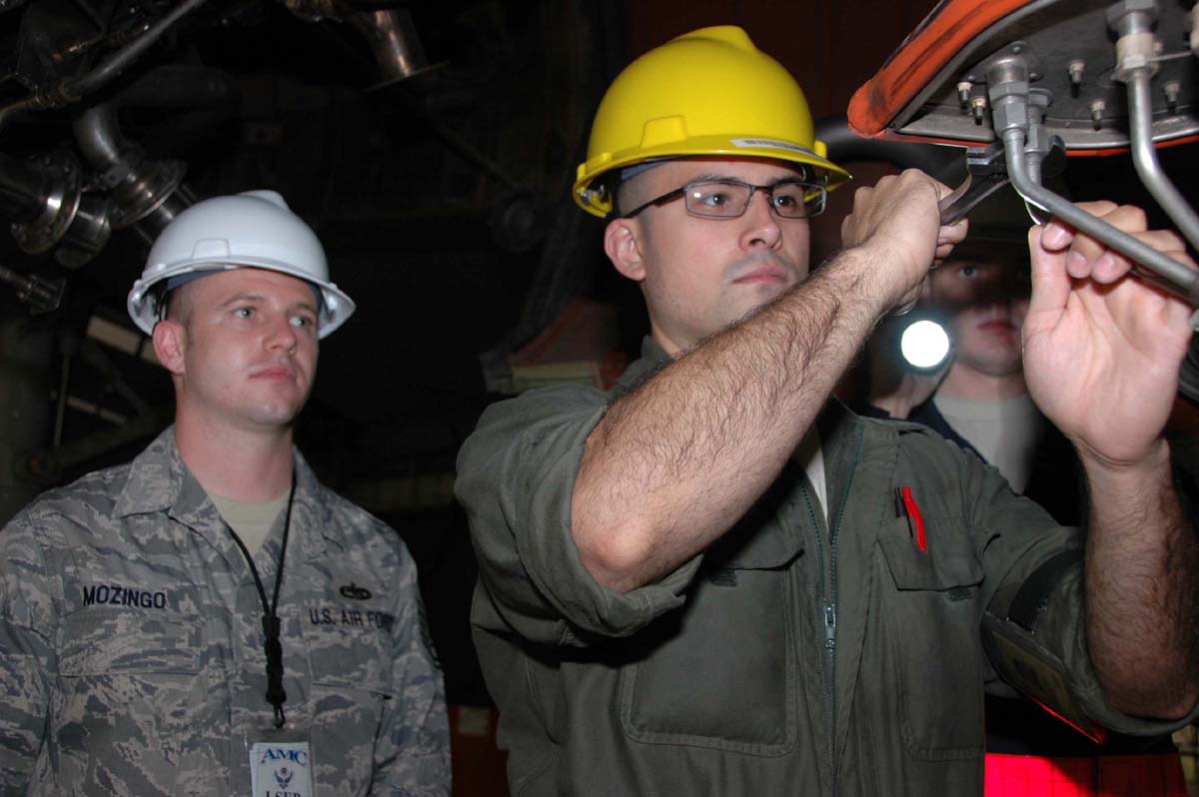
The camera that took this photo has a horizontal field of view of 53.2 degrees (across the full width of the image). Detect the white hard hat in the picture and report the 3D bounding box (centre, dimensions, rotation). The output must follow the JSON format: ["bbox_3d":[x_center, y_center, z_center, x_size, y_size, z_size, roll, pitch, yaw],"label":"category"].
[{"bbox_3d":[-0.398,-0.159,1.345,0.280,0.168,0.226,-19,-25,36],"label":"white hard hat"}]

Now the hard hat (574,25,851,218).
[{"bbox_3d":[0.097,-0.251,1.075,0.226,0.168,0.280,1,-8,-32],"label":"hard hat"}]

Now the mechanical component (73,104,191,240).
[{"bbox_3d":[-0.801,-0.387,2.050,0.200,0.230,0.200,2,3,30],"label":"mechanical component"}]

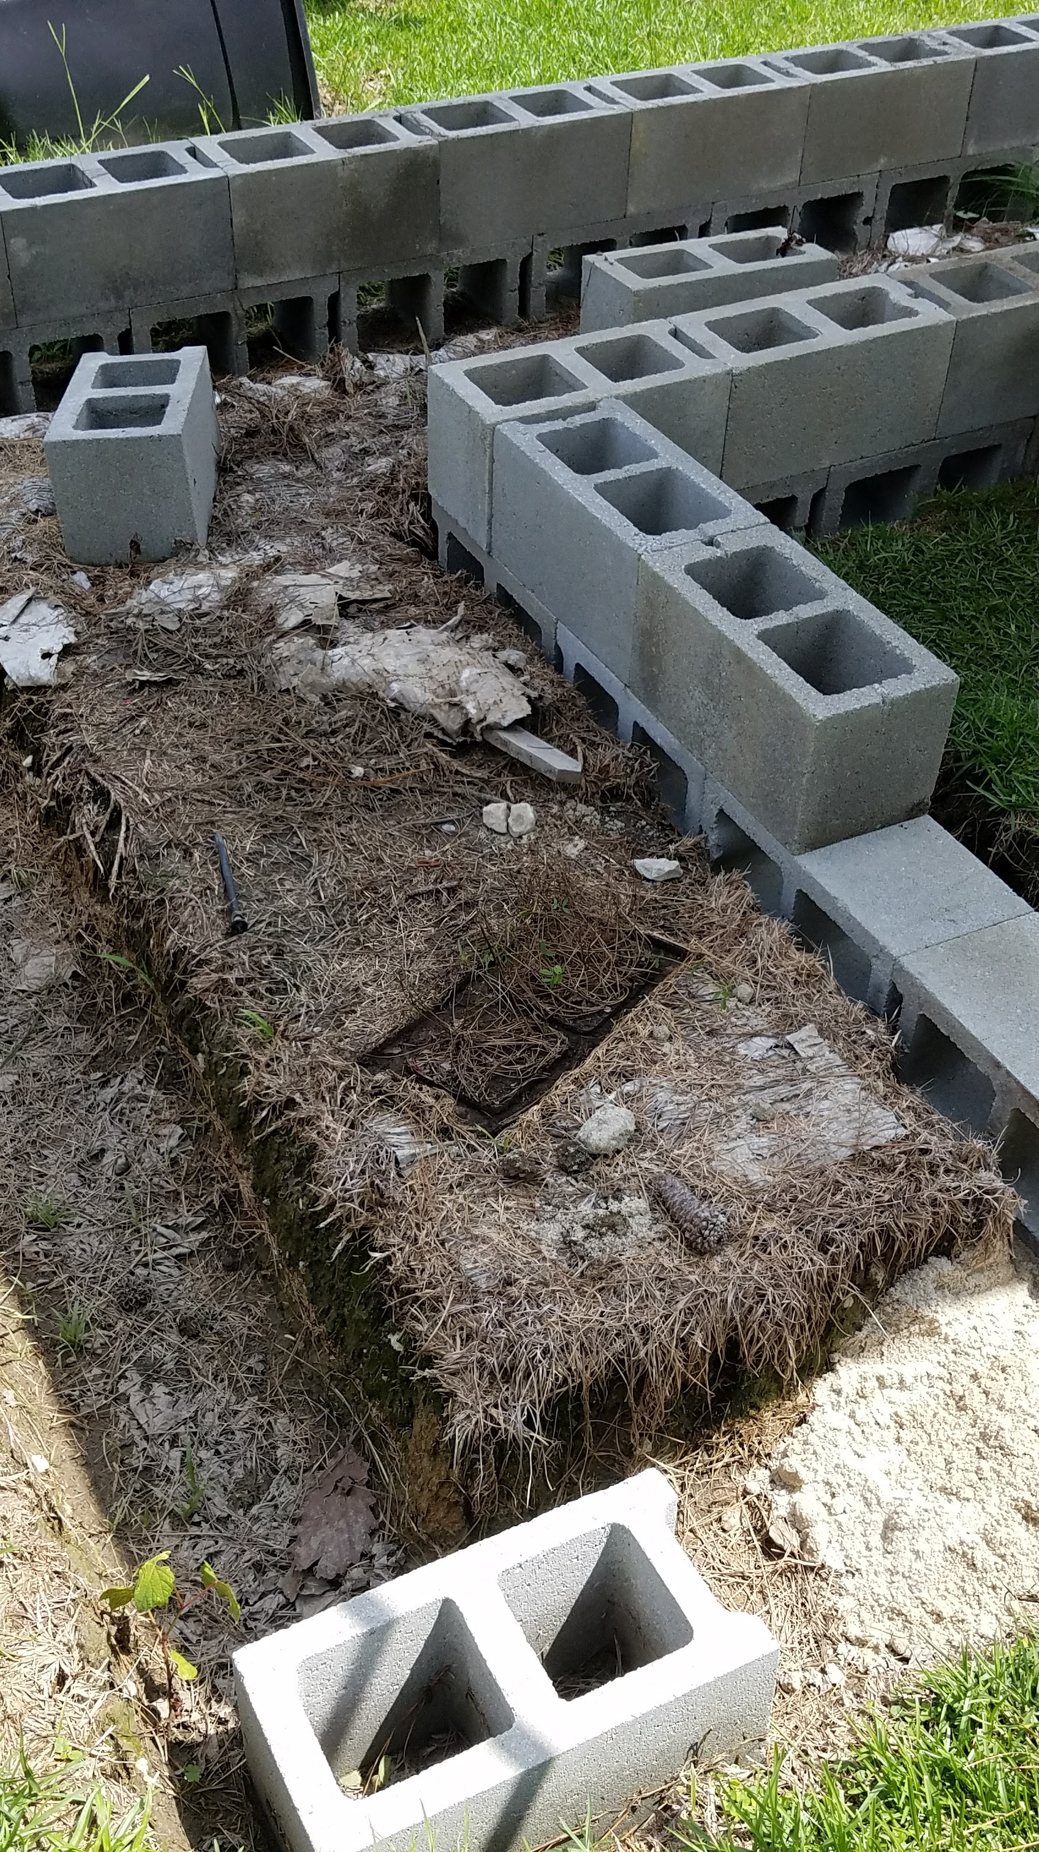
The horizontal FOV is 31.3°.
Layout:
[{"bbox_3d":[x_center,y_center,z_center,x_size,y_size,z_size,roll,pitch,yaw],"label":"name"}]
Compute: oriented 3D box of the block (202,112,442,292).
[{"bbox_3d":[-0.363,-1.321,3.364,0.397,0.195,0.194,-18,45,-21],"label":"block"}]

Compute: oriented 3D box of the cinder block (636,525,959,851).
[{"bbox_3d":[0.325,-0.298,2.278,0.194,0.194,0.397,-18,44,-20],"label":"cinder block"}]

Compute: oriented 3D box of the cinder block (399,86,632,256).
[{"bbox_3d":[-0.011,-1.447,3.529,0.397,0.194,0.194,-18,44,-20],"label":"cinder block"}]

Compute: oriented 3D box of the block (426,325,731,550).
[{"bbox_3d":[0.091,-0.733,2.753,0.397,0.194,0.194,-18,45,-21],"label":"block"}]

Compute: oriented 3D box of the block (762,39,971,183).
[{"bbox_3d":[0.697,-1.668,3.781,0.397,0.195,0.194,-18,45,-21],"label":"block"}]

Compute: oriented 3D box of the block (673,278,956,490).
[{"bbox_3d":[0.445,-0.850,2.894,0.397,0.194,0.194,-18,45,-21],"label":"block"}]

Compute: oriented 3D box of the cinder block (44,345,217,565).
[{"bbox_3d":[-0.596,-0.745,2.913,0.194,0.194,0.397,-3,35,-1],"label":"cinder block"}]

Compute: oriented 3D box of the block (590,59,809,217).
[{"bbox_3d":[0.344,-1.552,3.642,0.397,0.195,0.194,-18,45,-21],"label":"block"}]

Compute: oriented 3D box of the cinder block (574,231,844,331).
[{"bbox_3d":[0.335,-1.094,3.305,0.397,0.195,0.194,-15,44,-18],"label":"cinder block"}]

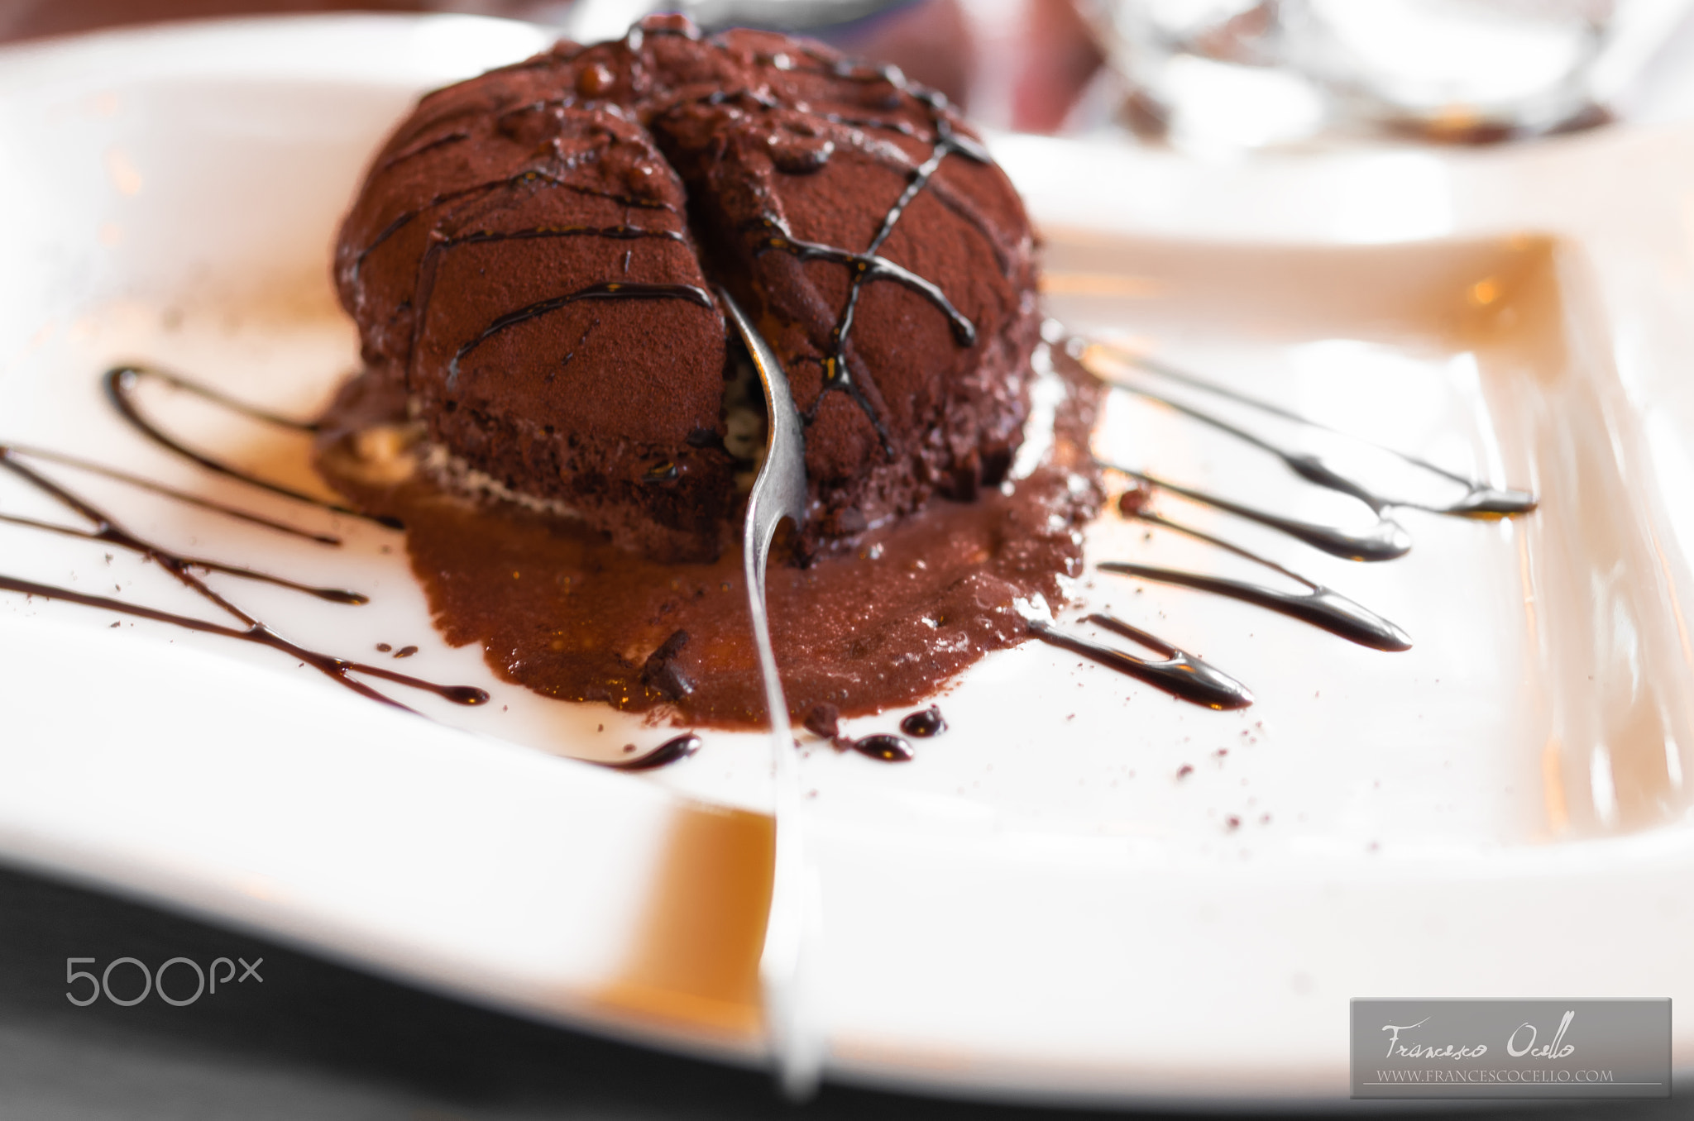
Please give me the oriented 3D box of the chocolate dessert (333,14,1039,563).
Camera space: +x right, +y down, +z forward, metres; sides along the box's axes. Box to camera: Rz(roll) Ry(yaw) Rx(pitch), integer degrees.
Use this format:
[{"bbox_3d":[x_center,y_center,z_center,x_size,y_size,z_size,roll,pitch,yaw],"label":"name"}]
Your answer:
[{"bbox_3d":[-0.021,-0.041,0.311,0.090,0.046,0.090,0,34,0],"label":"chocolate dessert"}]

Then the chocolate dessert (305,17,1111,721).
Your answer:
[{"bbox_3d":[-0.018,-0.034,0.301,0.103,0.046,0.117,0,34,0],"label":"chocolate dessert"}]

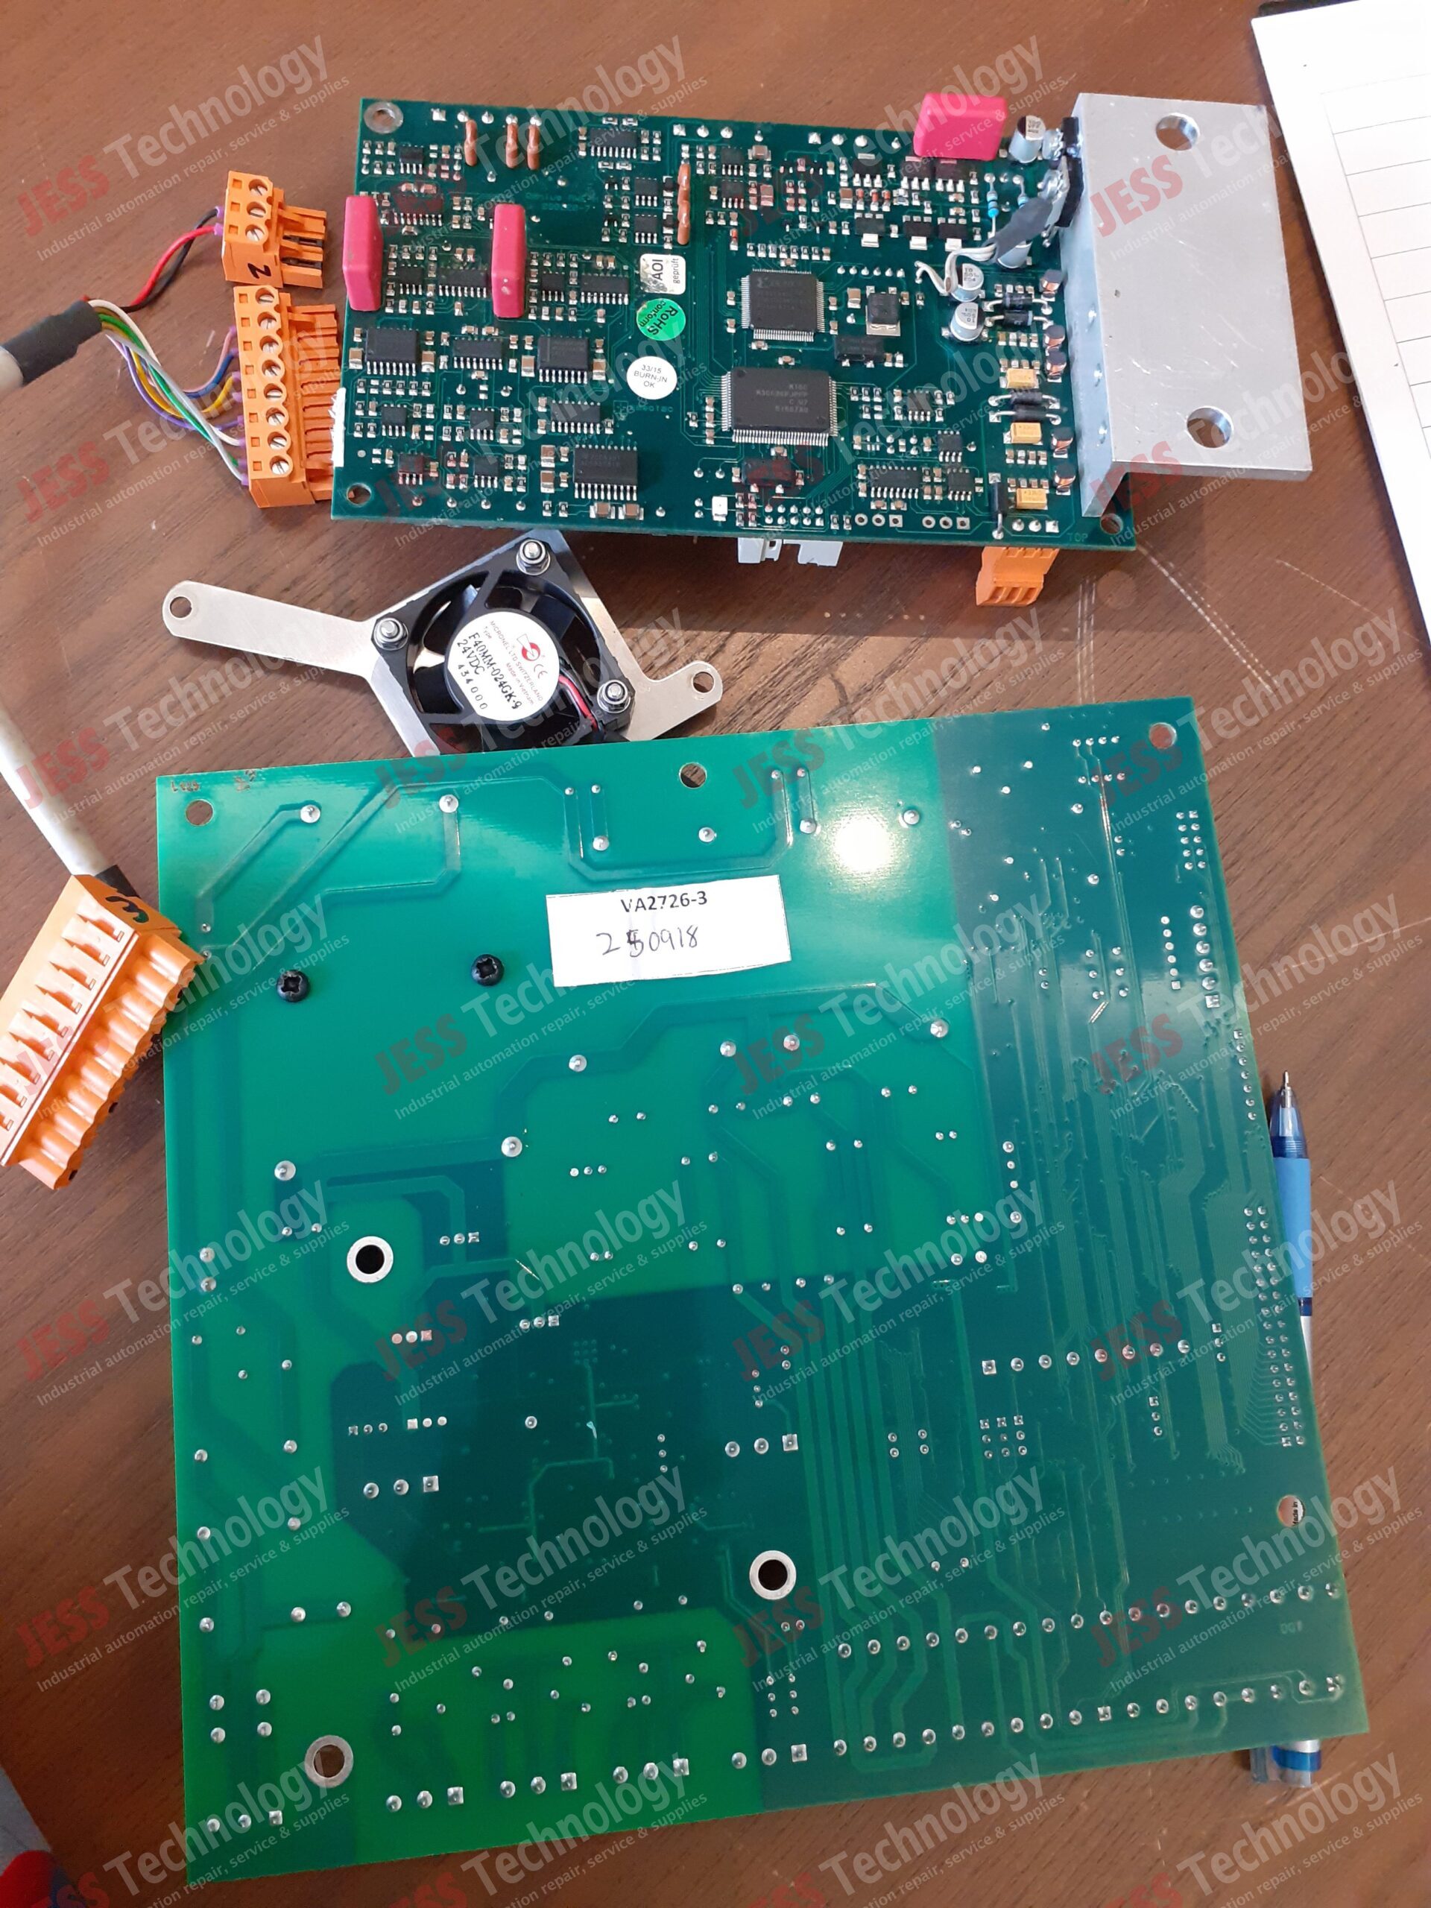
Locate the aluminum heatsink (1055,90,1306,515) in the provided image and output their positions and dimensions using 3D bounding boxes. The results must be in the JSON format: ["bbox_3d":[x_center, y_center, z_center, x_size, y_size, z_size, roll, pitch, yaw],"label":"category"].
[{"bbox_3d":[0.094,-0.133,0.305,0.040,0.019,0.086,1,75,-4],"label":"aluminum heatsink"}]

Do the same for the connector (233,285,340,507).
[{"bbox_3d":[-0.086,-0.115,0.307,0.021,0.013,0.041,-6,84,-5],"label":"connector"}]

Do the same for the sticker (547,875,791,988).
[{"bbox_3d":[-0.009,-0.004,0.278,0.044,0.001,0.018,-5,79,-4],"label":"sticker"}]

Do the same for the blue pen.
[{"bbox_3d":[0.114,0.094,0.299,0.012,0.011,0.140,2,83,-4],"label":"blue pen"}]

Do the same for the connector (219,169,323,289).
[{"bbox_3d":[-0.093,-0.151,0.313,0.020,0.015,0.015,3,82,-12],"label":"connector"}]

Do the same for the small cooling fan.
[{"bbox_3d":[-0.056,-0.056,0.300,0.115,0.018,0.067,3,83,-4],"label":"small cooling fan"}]

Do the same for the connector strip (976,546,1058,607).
[{"bbox_3d":[0.063,-0.082,0.313,0.011,0.025,0.012,1,75,-5],"label":"connector strip"}]

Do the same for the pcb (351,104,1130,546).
[{"bbox_3d":[0.005,-0.133,0.303,0.160,0.013,0.100,1,75,-4],"label":"pcb"}]

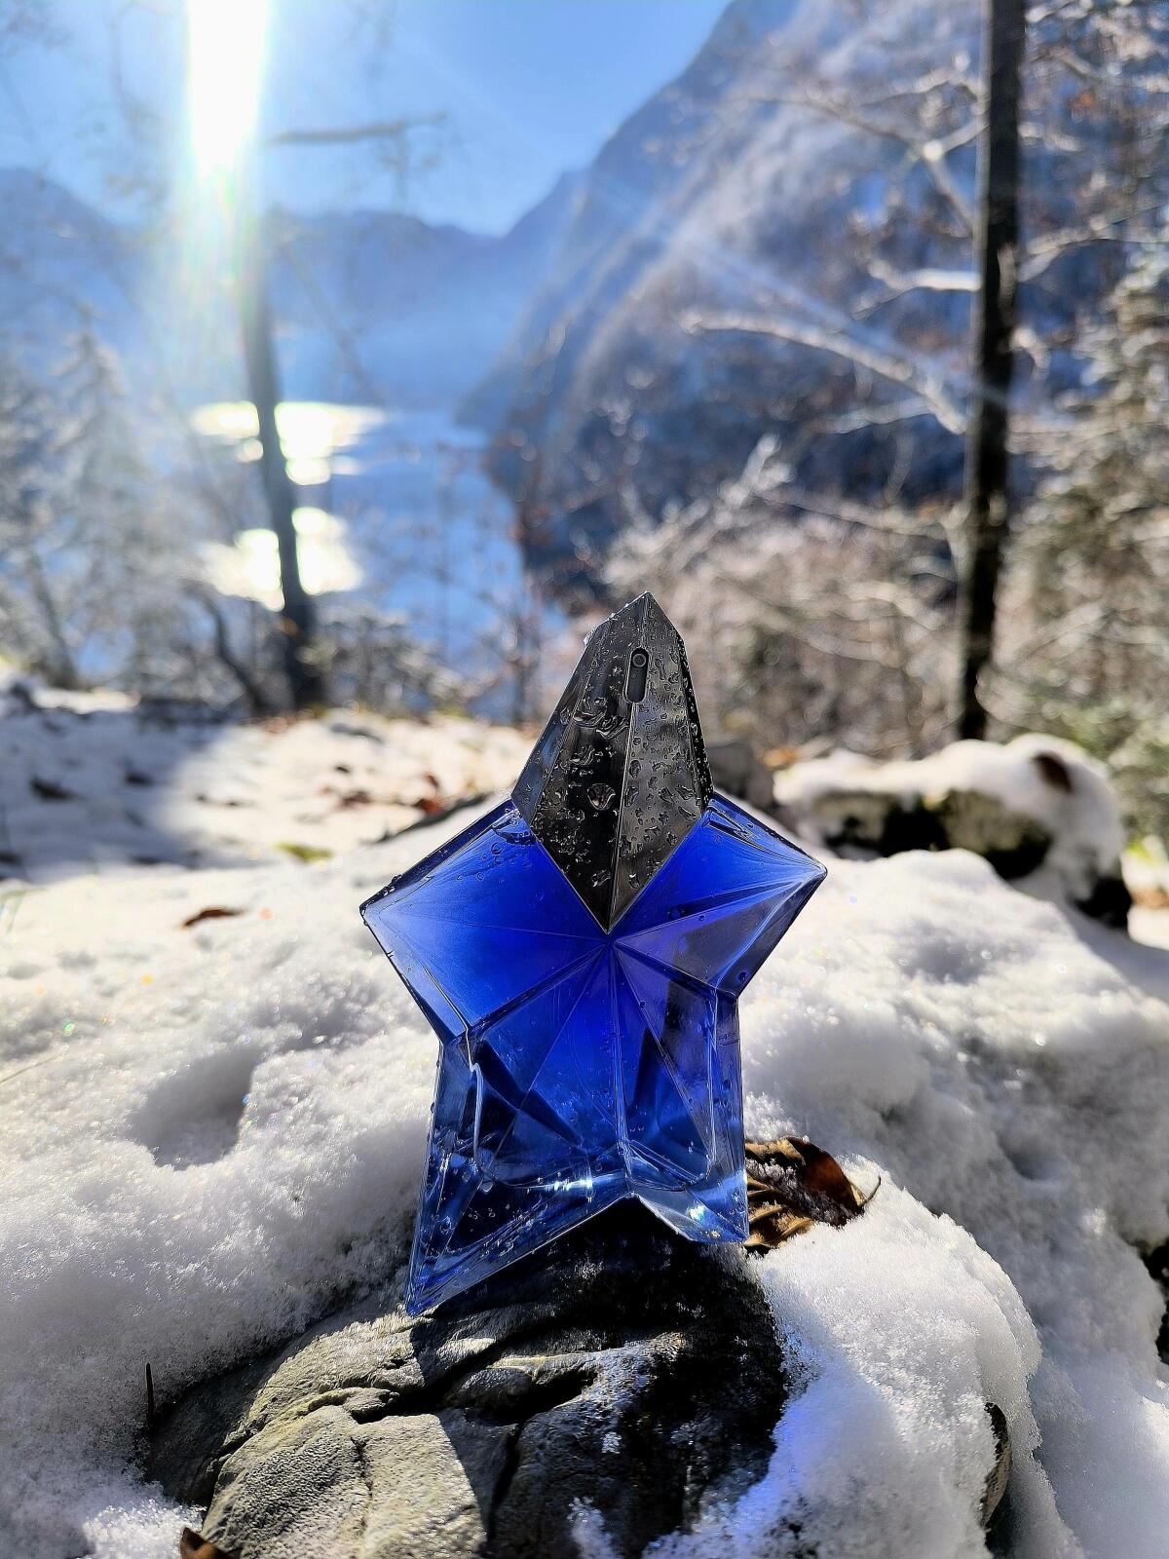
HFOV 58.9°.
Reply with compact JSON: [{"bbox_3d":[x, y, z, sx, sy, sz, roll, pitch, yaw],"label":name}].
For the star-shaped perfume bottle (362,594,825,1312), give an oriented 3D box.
[{"bbox_3d":[0.003,0.038,0.212,0.096,0.153,0.041,-3,21,-19],"label":"star-shaped perfume bottle"}]

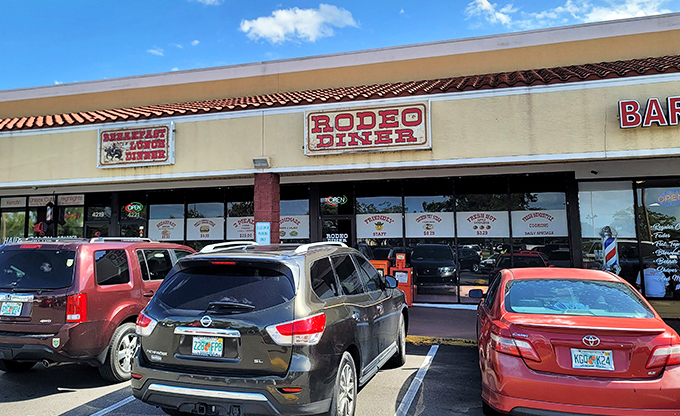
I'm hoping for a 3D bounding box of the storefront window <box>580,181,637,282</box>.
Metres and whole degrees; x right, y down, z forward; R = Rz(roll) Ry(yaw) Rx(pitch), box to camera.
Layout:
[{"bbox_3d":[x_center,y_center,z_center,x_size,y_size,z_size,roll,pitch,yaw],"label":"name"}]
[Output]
[{"bbox_3d":[6.335,0.723,11.553,1.260,2.734,0.080,-2,-5,16],"label":"storefront window"}]

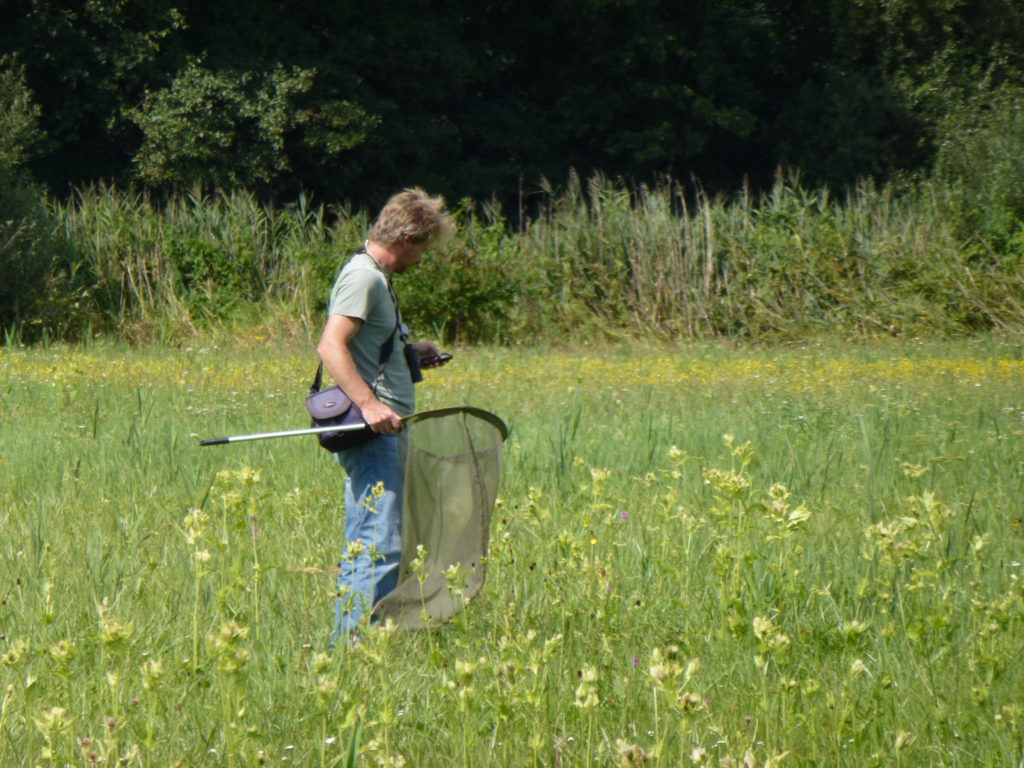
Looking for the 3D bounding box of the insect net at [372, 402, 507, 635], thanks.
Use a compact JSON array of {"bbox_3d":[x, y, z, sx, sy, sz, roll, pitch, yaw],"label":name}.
[{"bbox_3d":[-0.266,0.497,41.200,0.500,0.830,0.390,0,1,0],"label":"insect net"}]

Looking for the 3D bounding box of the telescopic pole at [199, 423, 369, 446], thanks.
[{"bbox_3d":[-0.799,0.182,41.200,0.726,0.022,0.022,-6,1,0],"label":"telescopic pole"}]

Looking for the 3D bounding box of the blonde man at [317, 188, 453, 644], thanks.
[{"bbox_3d":[-0.478,0.156,41.500,0.510,1.770,0.530,0,1,0],"label":"blonde man"}]

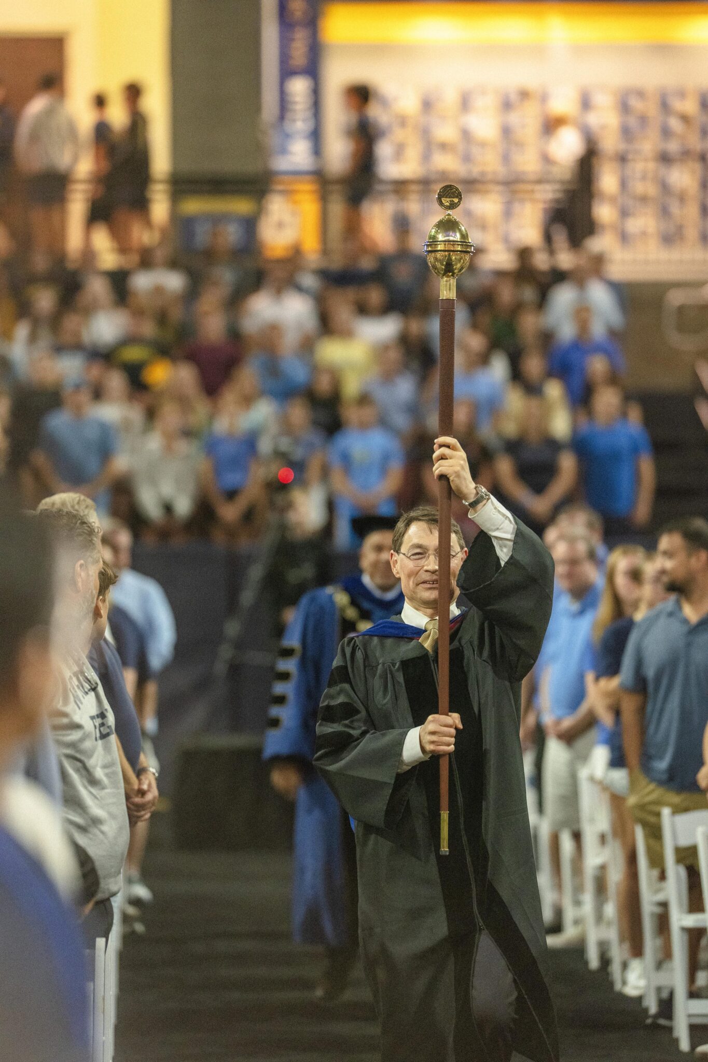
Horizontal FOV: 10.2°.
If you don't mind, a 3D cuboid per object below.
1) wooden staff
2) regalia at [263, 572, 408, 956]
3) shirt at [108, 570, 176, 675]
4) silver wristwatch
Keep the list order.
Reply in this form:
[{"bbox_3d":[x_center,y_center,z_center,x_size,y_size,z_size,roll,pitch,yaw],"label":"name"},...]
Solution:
[{"bbox_3d":[0.219,-0.026,9.200,0.115,1.545,0.110,0,2,0],"label":"wooden staff"},{"bbox_3d":[0.088,0.811,14.100,0.800,1.330,0.520,0,0,-1],"label":"regalia"},{"bbox_3d":[-1.050,0.540,17.800,0.540,0.750,0.320,0,0,-30],"label":"shirt"},{"bbox_3d":[0.287,-0.079,9.300,0.056,0.042,0.062,-43,0,9],"label":"silver wristwatch"}]

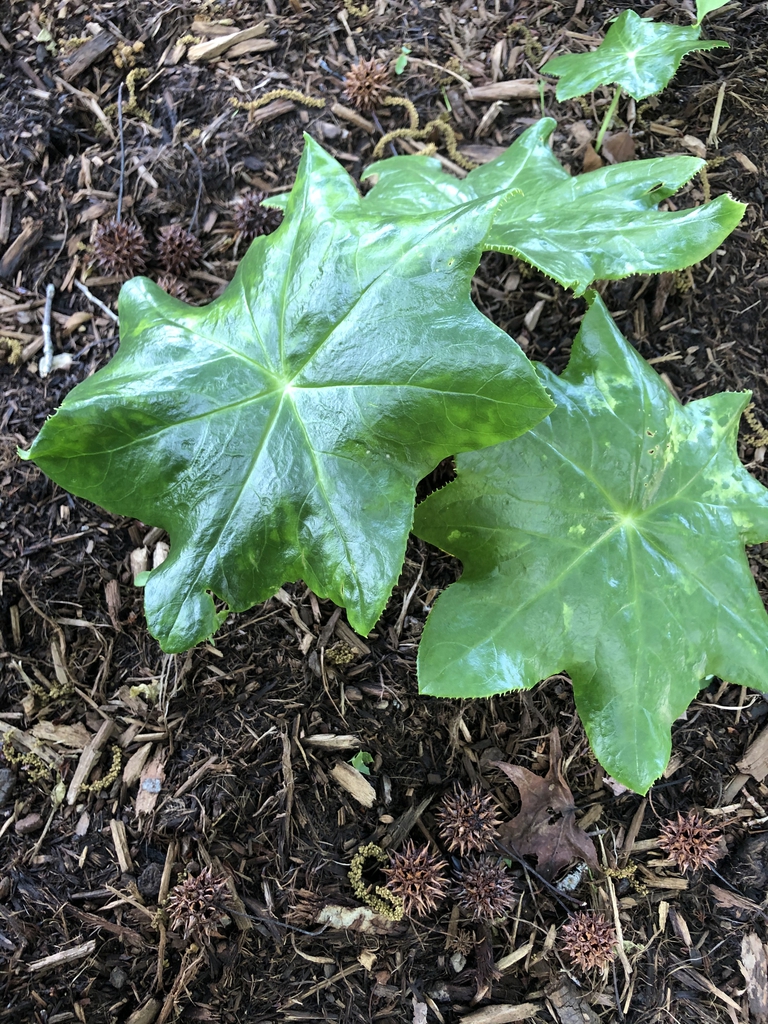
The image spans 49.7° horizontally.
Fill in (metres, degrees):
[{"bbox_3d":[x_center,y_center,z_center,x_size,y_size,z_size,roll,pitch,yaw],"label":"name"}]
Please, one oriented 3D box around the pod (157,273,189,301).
[{"bbox_3d":[-0.138,-0.146,0.544,0.028,0.027,0.028,0,73,0],"label":"pod"}]

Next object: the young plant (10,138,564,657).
[{"bbox_3d":[-0.044,-0.065,0.395,0.248,0.055,0.262,0,77,0],"label":"young plant"}]

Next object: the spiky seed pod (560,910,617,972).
[{"bbox_3d":[0.106,0.224,0.431,0.030,0.029,0.030,0,73,0],"label":"spiky seed pod"}]

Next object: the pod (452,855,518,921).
[{"bbox_3d":[0.053,0.199,0.439,0.033,0.032,0.033,0,73,0],"label":"pod"}]

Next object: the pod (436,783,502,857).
[{"bbox_3d":[0.046,0.167,0.449,0.036,0.035,0.036,0,73,0],"label":"pod"}]

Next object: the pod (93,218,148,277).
[{"bbox_3d":[-0.176,-0.177,0.554,0.036,0.035,0.036,0,73,0],"label":"pod"}]

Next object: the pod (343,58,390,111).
[{"bbox_3d":[-0.013,-0.306,0.594,0.034,0.033,0.034,0,73,0],"label":"pod"}]

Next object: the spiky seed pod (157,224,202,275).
[{"bbox_3d":[-0.137,-0.175,0.553,0.032,0.031,0.032,0,73,0],"label":"spiky seed pod"}]

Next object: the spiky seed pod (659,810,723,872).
[{"bbox_3d":[0.165,0.177,0.446,0.033,0.032,0.033,0,73,0],"label":"spiky seed pod"}]

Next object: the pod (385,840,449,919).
[{"bbox_3d":[0.017,0.195,0.440,0.035,0.034,0.035,0,73,0],"label":"pod"}]

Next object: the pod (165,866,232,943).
[{"bbox_3d":[-0.098,0.206,0.437,0.035,0.034,0.035,0,73,0],"label":"pod"}]

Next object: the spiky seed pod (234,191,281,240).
[{"bbox_3d":[-0.084,-0.200,0.561,0.035,0.033,0.035,0,73,0],"label":"spiky seed pod"}]

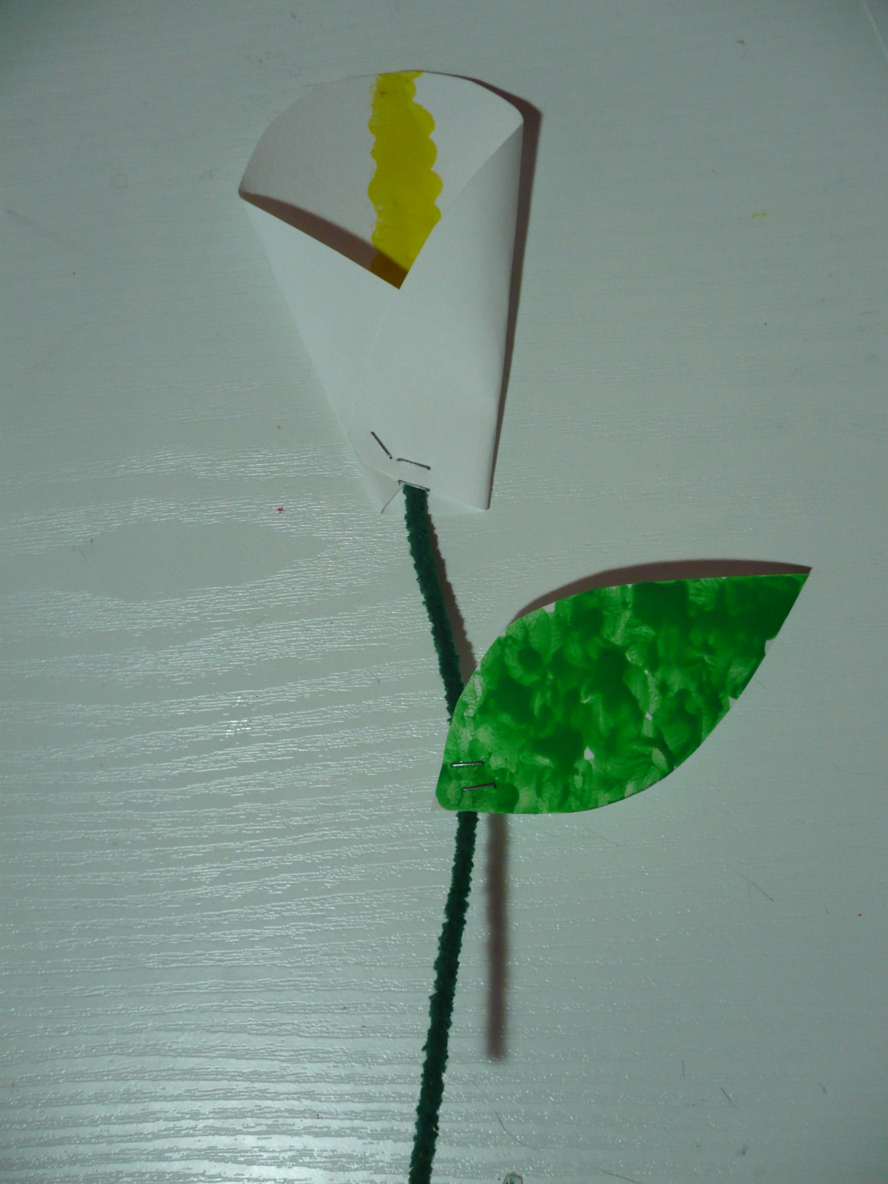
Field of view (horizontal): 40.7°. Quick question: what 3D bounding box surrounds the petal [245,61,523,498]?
[{"bbox_3d":[-0.023,-0.110,0.437,0.104,0.024,0.162,-3,87,0],"label":"petal"}]

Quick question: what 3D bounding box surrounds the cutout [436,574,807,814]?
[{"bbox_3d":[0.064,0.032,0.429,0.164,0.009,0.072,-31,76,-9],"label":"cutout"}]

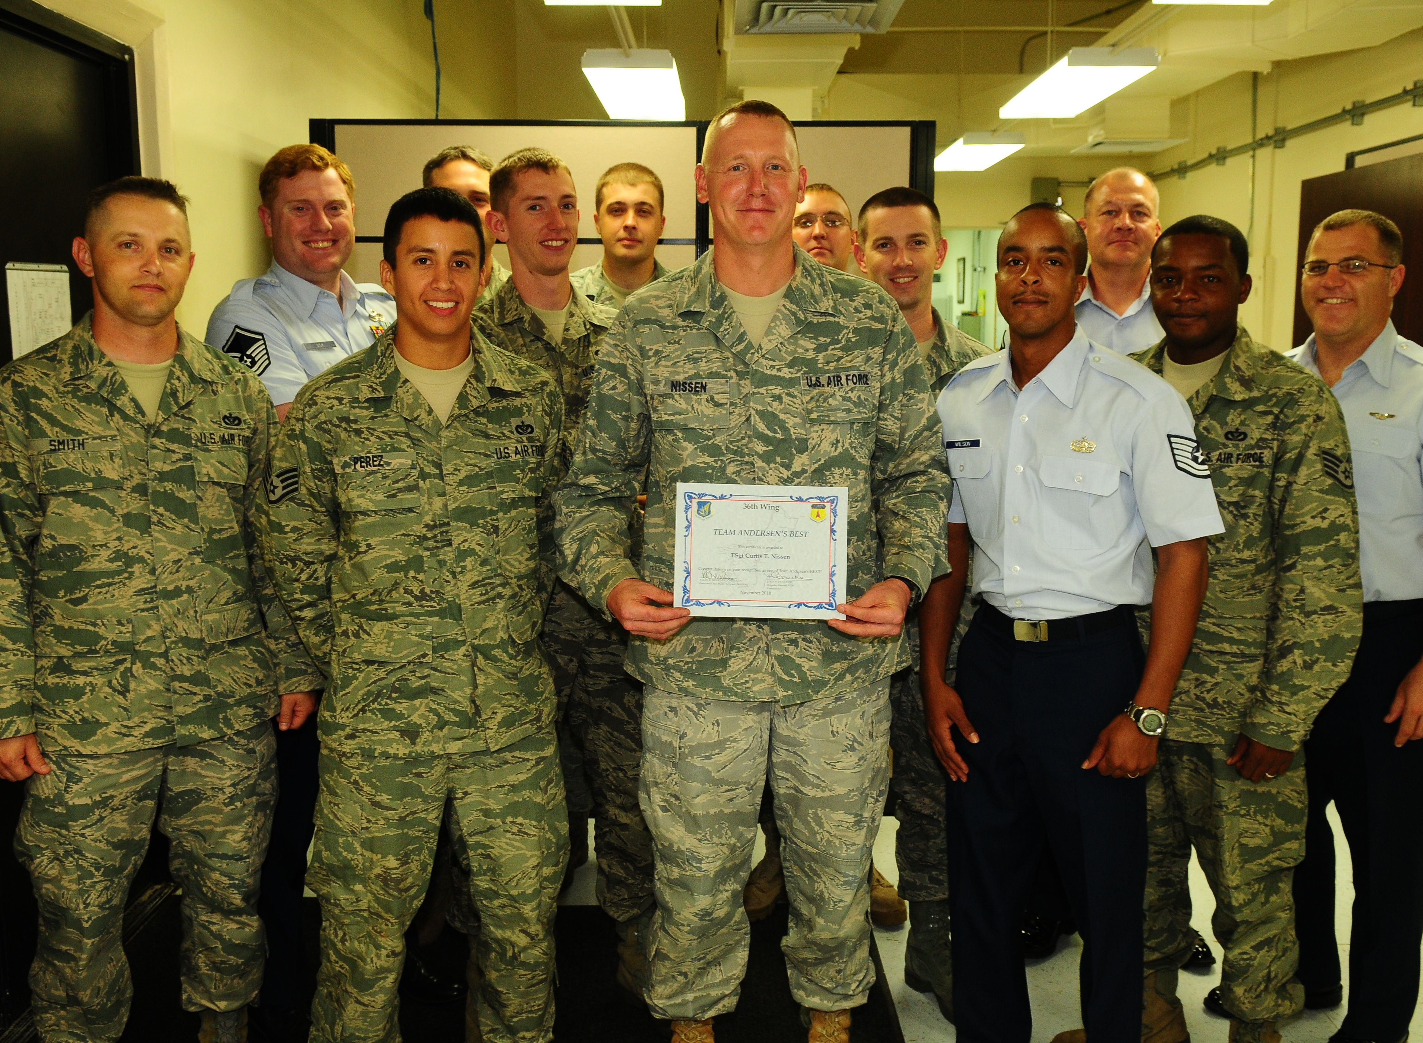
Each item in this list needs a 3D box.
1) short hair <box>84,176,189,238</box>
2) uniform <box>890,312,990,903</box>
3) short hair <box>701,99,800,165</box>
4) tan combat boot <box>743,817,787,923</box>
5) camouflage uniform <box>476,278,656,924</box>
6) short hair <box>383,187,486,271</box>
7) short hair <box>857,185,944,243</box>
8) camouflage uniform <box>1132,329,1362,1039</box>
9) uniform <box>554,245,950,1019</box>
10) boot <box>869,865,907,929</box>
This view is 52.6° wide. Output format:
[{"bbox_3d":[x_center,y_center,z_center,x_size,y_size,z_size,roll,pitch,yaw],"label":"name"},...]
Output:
[{"bbox_3d":[-0.966,-0.507,2.411,0.165,0.140,0.195,-6,10,-33],"label":"short hair"},{"bbox_3d":[0.427,0.184,2.942,0.510,1.230,0.330,-1,9,-8],"label":"uniform"},{"bbox_3d":[0.066,-0.648,2.450,0.167,0.140,0.195,-1,9,-2],"label":"short hair"},{"bbox_3d":[0.189,0.838,3.628,0.115,0.235,0.310,3,9,23],"label":"tan combat boot"},{"bbox_3d":[-0.315,0.179,2.941,0.510,1.337,0.350,-3,9,-20],"label":"camouflage uniform"},{"bbox_3d":[-0.454,-0.470,2.356,0.170,0.155,0.195,-3,9,-18],"label":"short hair"},{"bbox_3d":[0.365,-0.578,2.785,0.165,0.140,0.190,1,9,7],"label":"short hair"},{"bbox_3d":[0.995,0.303,2.697,0.530,1.333,0.360,6,11,35],"label":"camouflage uniform"},{"bbox_3d":[0.071,0.234,2.565,0.660,1.438,0.420,0,9,0],"label":"uniform"},{"bbox_3d":[0.377,0.839,3.618,0.115,0.235,0.310,-4,9,-23],"label":"boot"}]

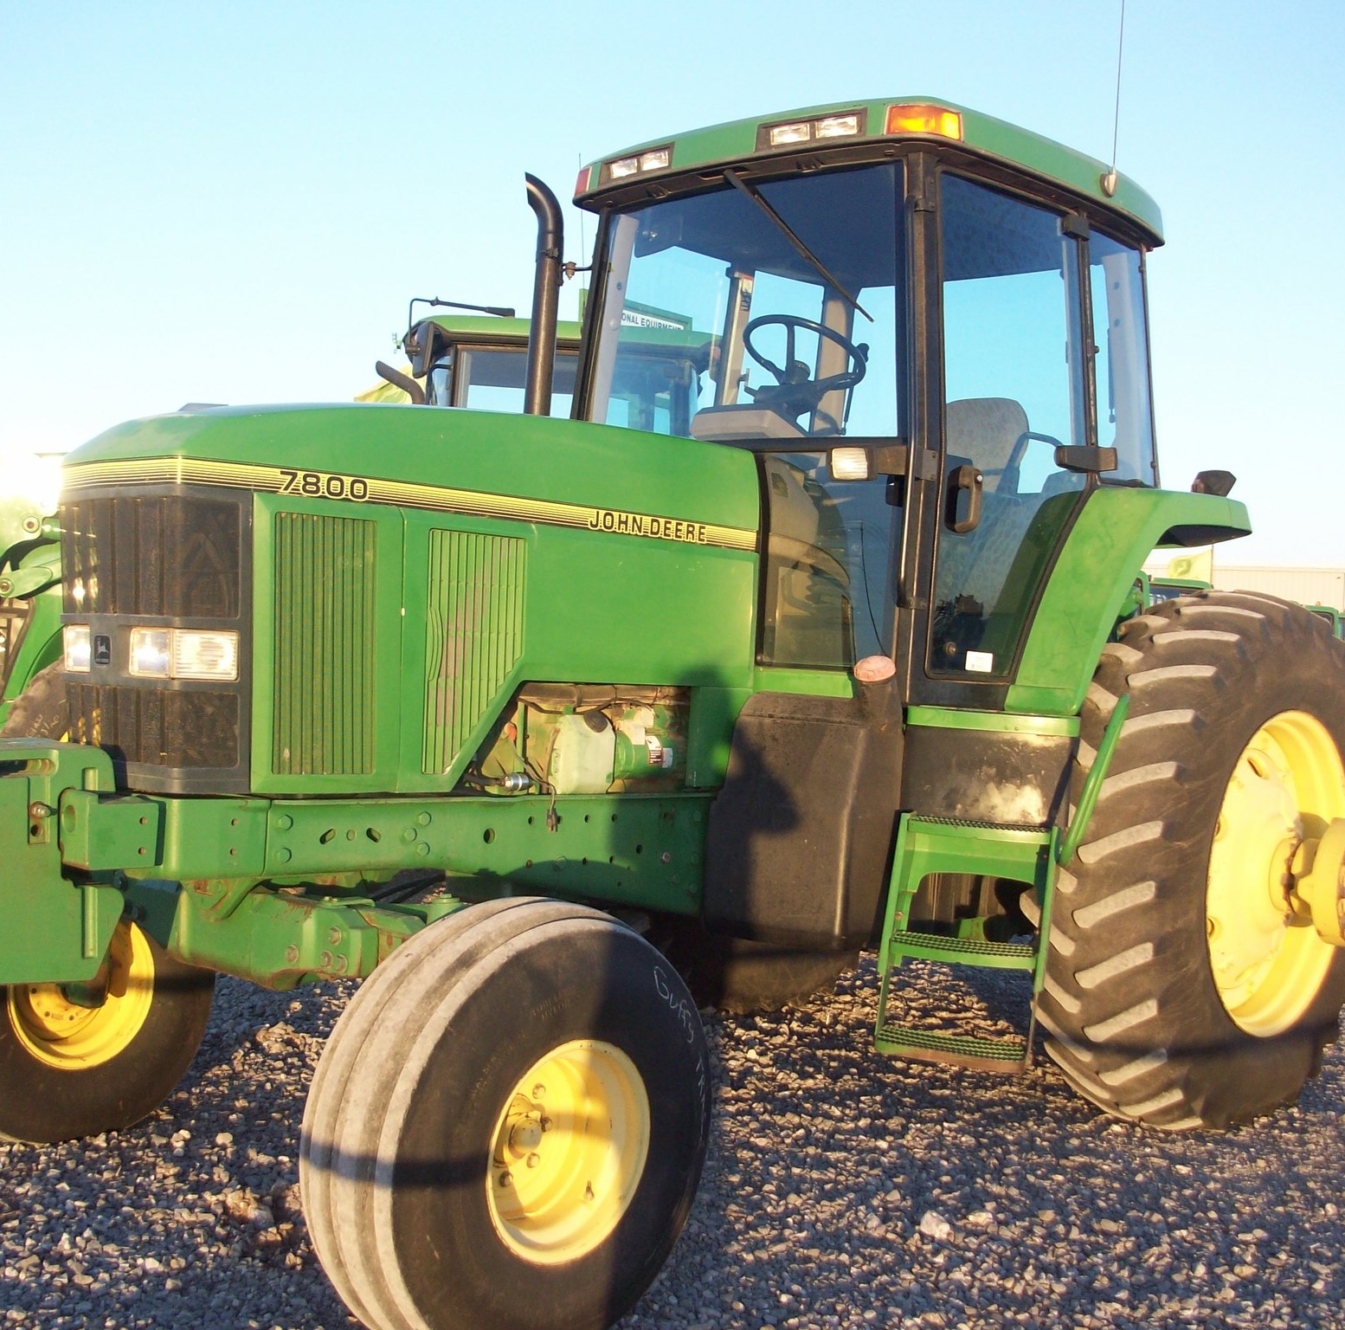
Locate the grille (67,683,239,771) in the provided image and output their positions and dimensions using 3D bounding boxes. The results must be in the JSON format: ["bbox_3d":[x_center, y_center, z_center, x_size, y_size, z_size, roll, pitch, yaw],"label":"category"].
[{"bbox_3d":[-1.278,0.129,4.083,0.720,0.193,0.140,3,2,43],"label":"grille"}]

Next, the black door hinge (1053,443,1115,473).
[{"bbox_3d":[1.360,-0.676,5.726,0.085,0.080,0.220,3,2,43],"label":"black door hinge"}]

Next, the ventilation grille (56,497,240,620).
[{"bbox_3d":[-1.264,-0.254,4.075,0.720,0.274,0.140,3,2,43],"label":"ventilation grille"}]

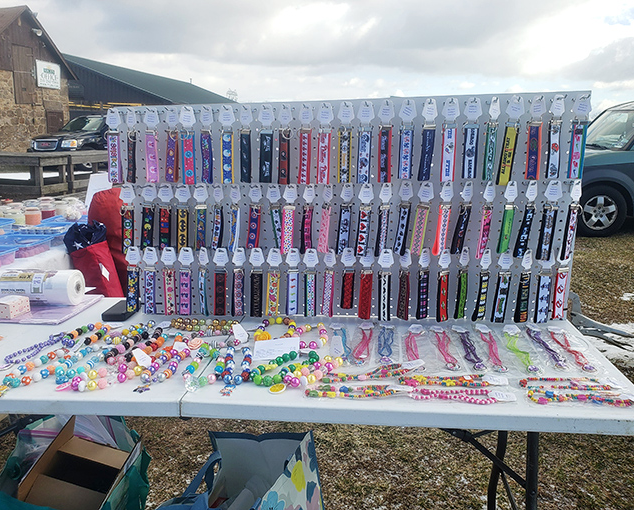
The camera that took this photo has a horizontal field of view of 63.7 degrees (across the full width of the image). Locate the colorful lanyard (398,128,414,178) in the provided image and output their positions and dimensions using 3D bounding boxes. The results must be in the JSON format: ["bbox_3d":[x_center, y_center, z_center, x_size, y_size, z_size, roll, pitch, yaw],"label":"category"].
[{"bbox_3d":[0.225,-0.259,1.293,0.034,0.129,0.014,2,14,7],"label":"colorful lanyard"}]

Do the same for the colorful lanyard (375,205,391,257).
[{"bbox_3d":[0.176,-0.064,1.359,0.034,0.140,0.014,5,14,7],"label":"colorful lanyard"}]

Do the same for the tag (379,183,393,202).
[{"bbox_3d":[0.181,-0.162,1.336,0.043,0.052,0.003,-5,14,-20],"label":"tag"}]

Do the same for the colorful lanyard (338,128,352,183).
[{"bbox_3d":[0.070,-0.250,1.286,0.033,0.136,0.014,1,15,6],"label":"colorful lanyard"}]

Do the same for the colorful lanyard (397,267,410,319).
[{"bbox_3d":[0.239,0.112,1.403,0.034,0.143,0.014,2,14,7],"label":"colorful lanyard"}]

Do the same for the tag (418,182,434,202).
[{"bbox_3d":[0.275,-0.157,1.290,0.041,0.051,0.004,3,15,15],"label":"tag"}]

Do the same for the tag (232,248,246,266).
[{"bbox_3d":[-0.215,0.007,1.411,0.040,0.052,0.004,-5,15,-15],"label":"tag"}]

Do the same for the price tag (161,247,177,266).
[{"bbox_3d":[-0.419,0.005,1.450,0.044,0.053,0.004,0,15,-12],"label":"price tag"}]

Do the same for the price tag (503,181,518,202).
[{"bbox_3d":[0.496,-0.160,1.300,0.043,0.053,0.005,0,14,1],"label":"price tag"}]

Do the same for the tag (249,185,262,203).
[{"bbox_3d":[-0.164,-0.164,1.364,0.043,0.056,0.005,10,16,32],"label":"tag"}]

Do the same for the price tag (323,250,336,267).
[{"bbox_3d":[0.036,0.010,1.407,0.044,0.055,0.005,8,15,30],"label":"price tag"}]

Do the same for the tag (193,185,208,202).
[{"bbox_3d":[-0.310,-0.163,1.367,0.040,0.051,0.004,-6,15,-17],"label":"tag"}]

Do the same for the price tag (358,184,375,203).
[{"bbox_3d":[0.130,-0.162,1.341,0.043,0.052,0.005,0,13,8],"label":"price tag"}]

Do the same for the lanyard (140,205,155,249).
[{"bbox_3d":[-0.475,-0.076,1.434,0.032,0.142,0.014,5,14,-8],"label":"lanyard"}]

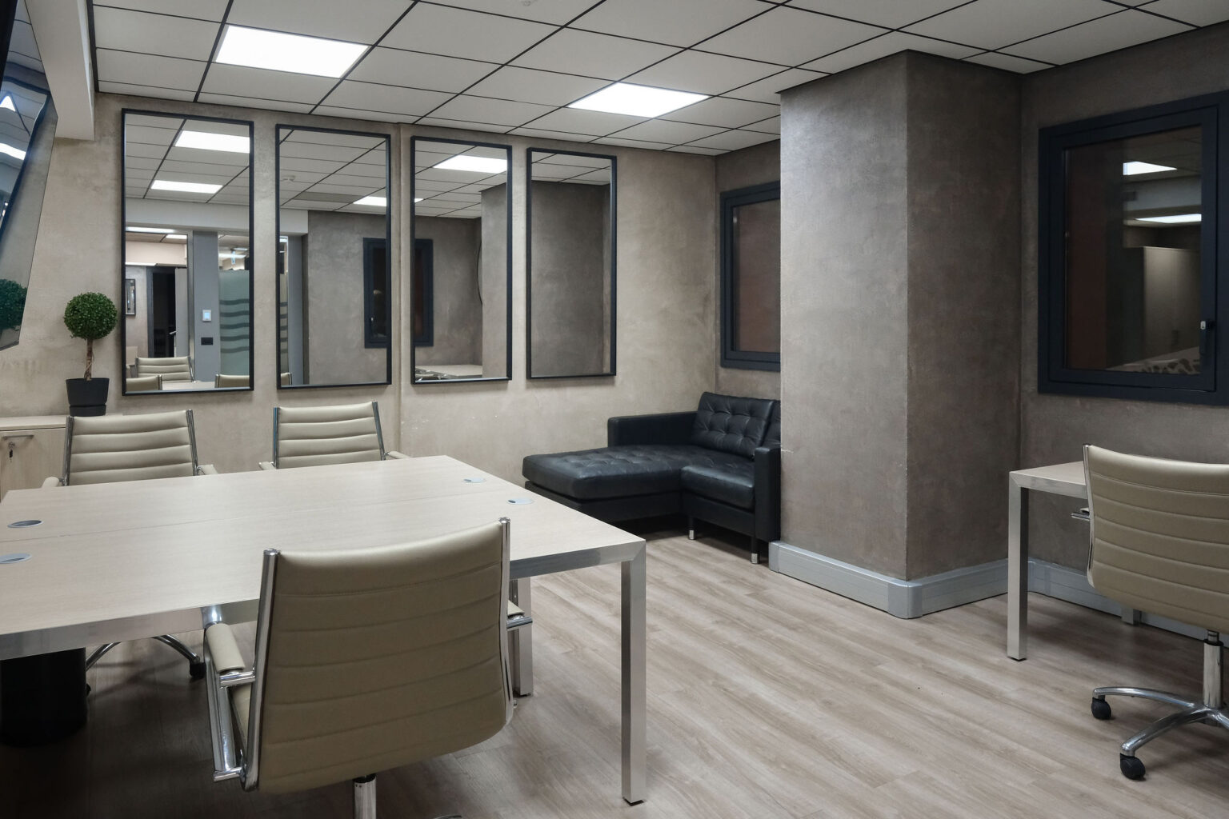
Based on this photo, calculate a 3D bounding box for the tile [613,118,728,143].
[{"bbox_3d":[0.347,-1.804,5.314,0.595,0.020,0.595,-5,9,-29],"label":"tile"}]

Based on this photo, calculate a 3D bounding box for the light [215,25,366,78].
[{"bbox_3d":[-1.434,-1.571,3.610,0.595,0.020,0.595,-5,9,-29],"label":"light"}]

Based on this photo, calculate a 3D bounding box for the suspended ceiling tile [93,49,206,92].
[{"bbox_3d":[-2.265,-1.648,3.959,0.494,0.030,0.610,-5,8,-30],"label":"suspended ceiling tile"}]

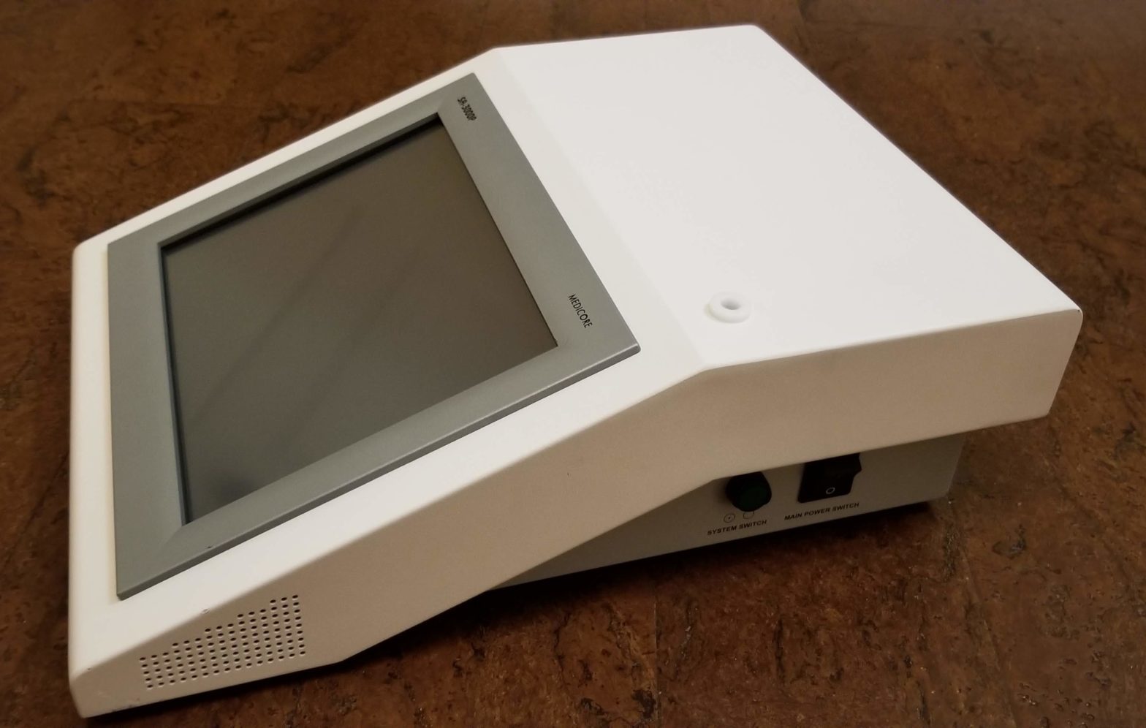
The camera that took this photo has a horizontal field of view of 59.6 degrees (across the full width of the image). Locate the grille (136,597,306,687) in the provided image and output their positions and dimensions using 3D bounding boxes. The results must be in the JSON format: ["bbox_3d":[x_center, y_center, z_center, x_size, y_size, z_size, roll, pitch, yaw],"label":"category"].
[{"bbox_3d":[-0.136,0.106,0.387,0.060,0.040,0.005,-9,43,-19],"label":"grille"}]

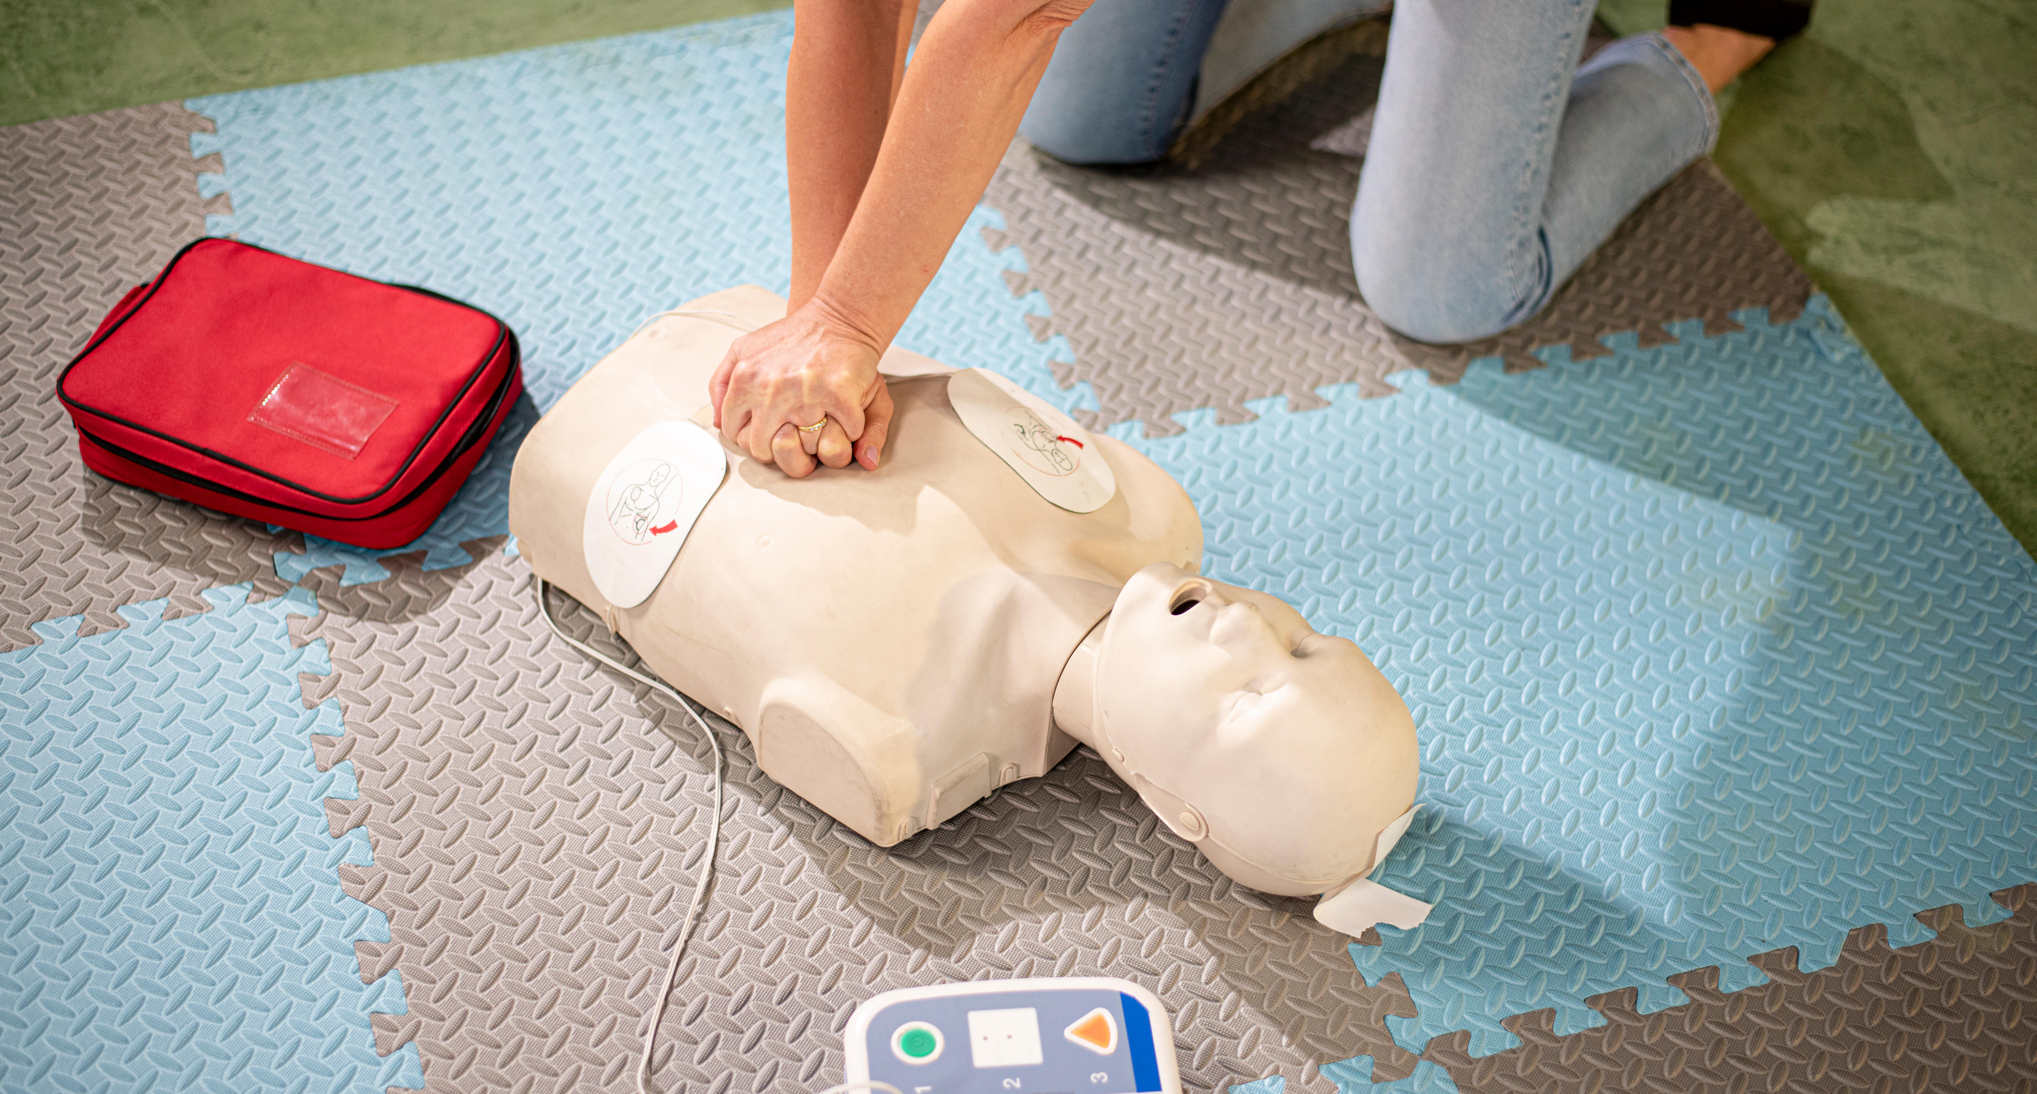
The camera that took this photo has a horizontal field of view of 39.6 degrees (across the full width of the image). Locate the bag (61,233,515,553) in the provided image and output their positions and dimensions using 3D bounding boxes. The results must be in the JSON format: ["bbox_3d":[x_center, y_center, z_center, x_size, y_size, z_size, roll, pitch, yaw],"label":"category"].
[{"bbox_3d":[-0.537,-0.114,2.092,0.272,0.072,0.207,16,45,11],"label":"bag"}]

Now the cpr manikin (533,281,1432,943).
[{"bbox_3d":[-0.021,0.028,1.891,0.665,0.210,0.330,28,49,22],"label":"cpr manikin"}]

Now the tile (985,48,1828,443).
[{"bbox_3d":[0.263,-0.336,2.446,0.640,0.014,0.622,-11,46,-15],"label":"tile"}]

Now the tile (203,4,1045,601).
[{"bbox_3d":[-0.315,-0.224,2.285,0.632,0.014,0.622,-11,46,-15],"label":"tile"}]

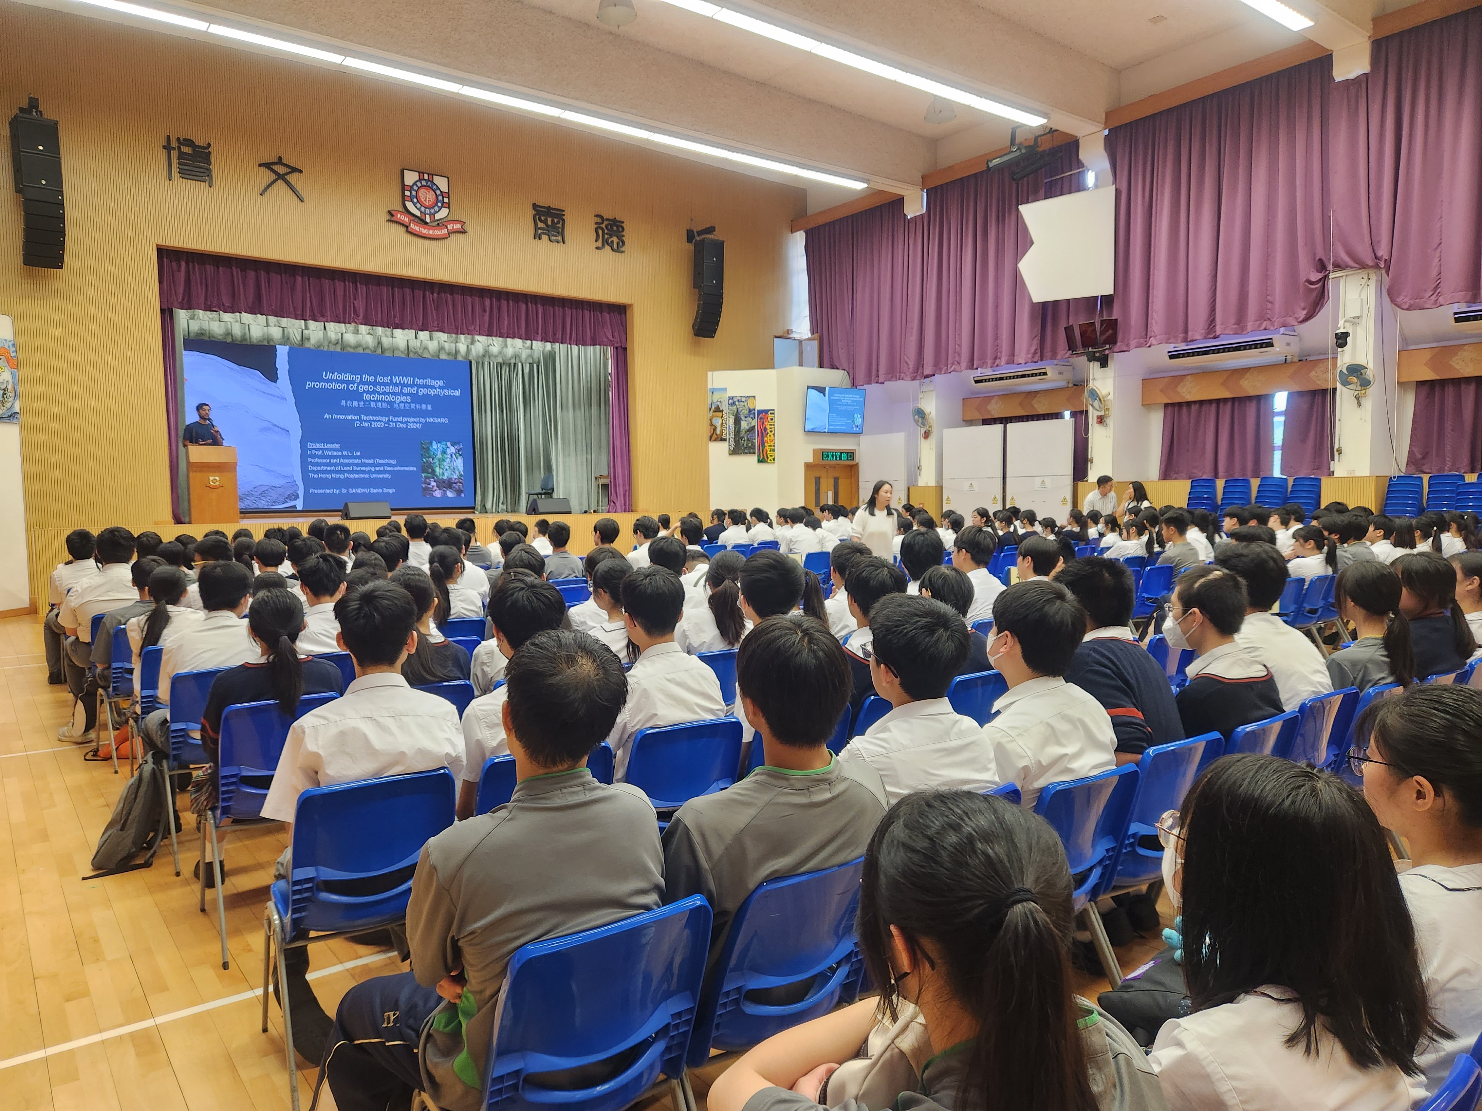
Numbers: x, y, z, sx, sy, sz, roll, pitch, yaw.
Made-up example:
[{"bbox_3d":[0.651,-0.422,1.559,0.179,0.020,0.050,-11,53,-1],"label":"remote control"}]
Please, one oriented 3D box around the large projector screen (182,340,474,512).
[{"bbox_3d":[-7.216,-2.239,17.782,4.994,2.876,0.100,-3,4,-37],"label":"large projector screen"}]

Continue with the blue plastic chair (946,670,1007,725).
[{"bbox_3d":[0.741,0.833,3.883,0.460,0.800,0.540,-4,4,-39],"label":"blue plastic chair"}]

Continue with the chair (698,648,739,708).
[{"bbox_3d":[-0.220,0.793,4.334,0.440,0.810,0.500,-3,4,-36],"label":"chair"}]

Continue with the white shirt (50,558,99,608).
[{"bbox_3d":[-5.174,0.240,7.700,0.460,0.460,0.300,-3,4,-38],"label":"white shirt"}]

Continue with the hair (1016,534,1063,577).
[{"bbox_3d":[1.529,0.003,5.050,0.180,0.220,0.220,-3,4,-40],"label":"hair"}]

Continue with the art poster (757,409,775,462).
[{"bbox_3d":[0.514,-2.408,19.948,0.336,1.090,0.030,-1,4,7],"label":"art poster"}]

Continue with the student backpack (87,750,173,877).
[{"bbox_3d":[-2.550,1.045,4.133,0.190,0.450,0.280,21,-10,-36],"label":"student backpack"}]

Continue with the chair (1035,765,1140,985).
[{"bbox_3d":[0.673,0.898,2.522,0.430,0.800,0.550,-3,4,-34],"label":"chair"}]

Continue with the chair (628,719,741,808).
[{"bbox_3d":[-0.280,0.870,3.042,0.440,0.815,0.550,-3,4,-31],"label":"chair"}]

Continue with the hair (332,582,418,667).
[{"bbox_3d":[-0.846,0.162,2.280,0.185,0.200,0.205,-2,3,-24],"label":"hair"}]

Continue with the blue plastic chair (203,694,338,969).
[{"bbox_3d":[-1.633,0.871,3.440,0.440,0.815,0.550,-4,5,-37],"label":"blue plastic chair"}]

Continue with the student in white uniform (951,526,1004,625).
[{"bbox_3d":[1.069,0.487,5.297,0.460,1.270,0.750,-3,4,-38],"label":"student in white uniform"}]

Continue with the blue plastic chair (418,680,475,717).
[{"bbox_3d":[-1.247,0.849,3.672,0.440,0.815,0.550,-4,4,-35],"label":"blue plastic chair"}]

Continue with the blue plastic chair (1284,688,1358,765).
[{"bbox_3d":[1.796,0.846,3.441,0.460,0.800,0.540,-3,4,-34],"label":"blue plastic chair"}]

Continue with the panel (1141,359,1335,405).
[{"bbox_3d":[7.039,-2.424,13.824,0.120,0.390,3.000,-3,4,-37],"label":"panel"}]

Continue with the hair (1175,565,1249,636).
[{"bbox_3d":[1.439,0.136,3.008,0.185,0.220,0.215,-3,4,-37],"label":"hair"}]

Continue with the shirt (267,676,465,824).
[{"bbox_3d":[-0.968,0.554,2.566,0.490,0.540,0.280,-3,4,-33],"label":"shirt"}]

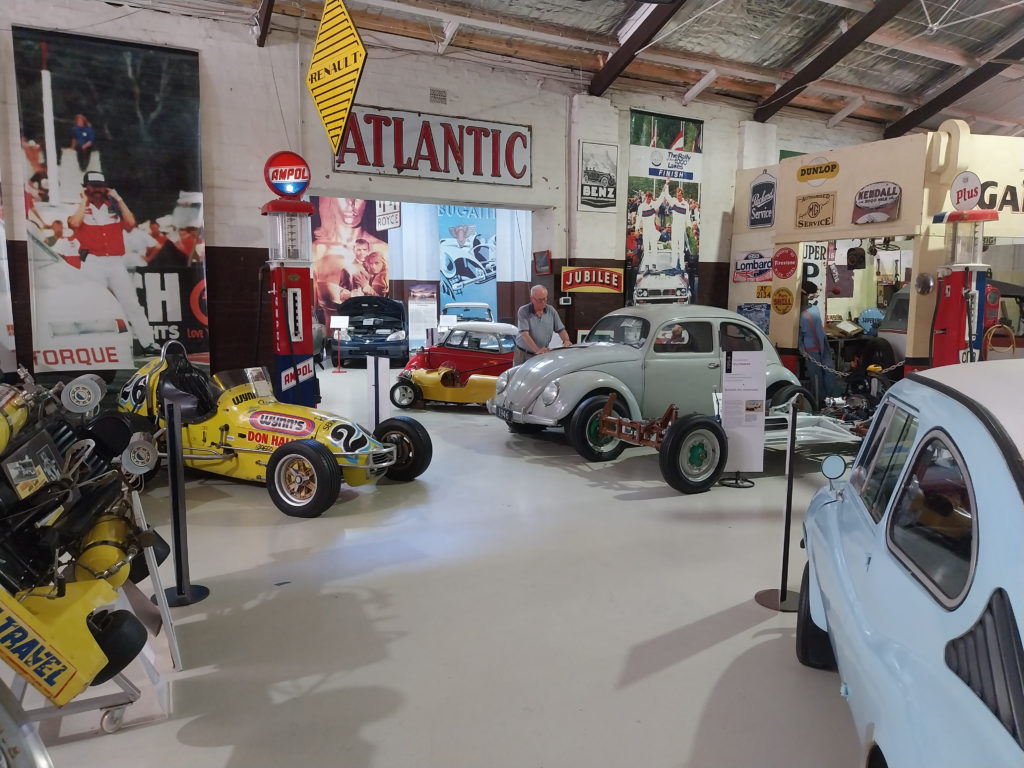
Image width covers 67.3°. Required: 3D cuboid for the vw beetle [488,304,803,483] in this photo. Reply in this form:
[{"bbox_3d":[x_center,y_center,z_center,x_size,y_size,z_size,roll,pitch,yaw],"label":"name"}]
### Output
[{"bbox_3d":[1.748,-0.162,8.580,4.050,1.510,1.550,-3,8,-27],"label":"vw beetle"}]

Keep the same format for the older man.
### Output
[{"bbox_3d":[0.297,-0.290,8.917,0.600,1.701,0.500,-3,8,-25],"label":"older man"}]

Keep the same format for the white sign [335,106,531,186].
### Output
[{"bbox_3d":[-0.823,-2.690,8.752,2.419,0.722,0.030,-3,8,-27],"label":"white sign"}]

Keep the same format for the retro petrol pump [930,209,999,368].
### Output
[{"bbox_3d":[4.808,-0.611,8.345,0.400,2.514,0.660,0,7,-2],"label":"retro petrol pump"}]

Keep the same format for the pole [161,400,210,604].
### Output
[{"bbox_3d":[-1.752,0.602,4.014,0.320,1.057,0.320,-3,8,-27],"label":"pole"}]

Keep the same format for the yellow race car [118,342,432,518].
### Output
[{"bbox_3d":[-2.250,0.246,6.511,3.050,1.160,1.480,4,8,25],"label":"yellow race car"}]

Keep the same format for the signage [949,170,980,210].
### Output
[{"bbox_3d":[4.776,-2.038,8.100,0.420,0.420,0.080,-2,7,-17],"label":"signage"}]

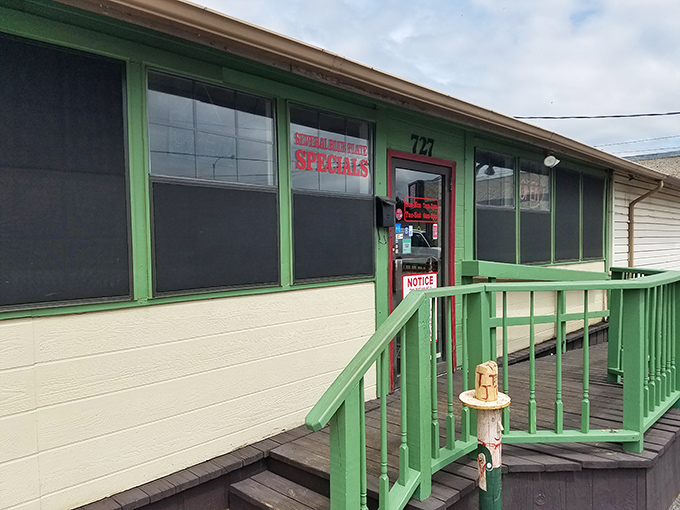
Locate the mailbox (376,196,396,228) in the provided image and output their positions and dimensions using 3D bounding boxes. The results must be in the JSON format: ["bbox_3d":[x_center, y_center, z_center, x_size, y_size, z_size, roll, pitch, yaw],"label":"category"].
[{"bbox_3d":[0.378,-0.346,4.115,0.085,0.252,0.151,1,2,44],"label":"mailbox"}]

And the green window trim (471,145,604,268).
[{"bbox_3d":[2.830,-0.515,6.712,0.100,1.351,4.227,1,2,44],"label":"green window trim"}]

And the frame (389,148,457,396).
[{"bbox_3d":[0.749,0.129,4.605,0.120,2.022,1.036,1,2,44],"label":"frame"}]

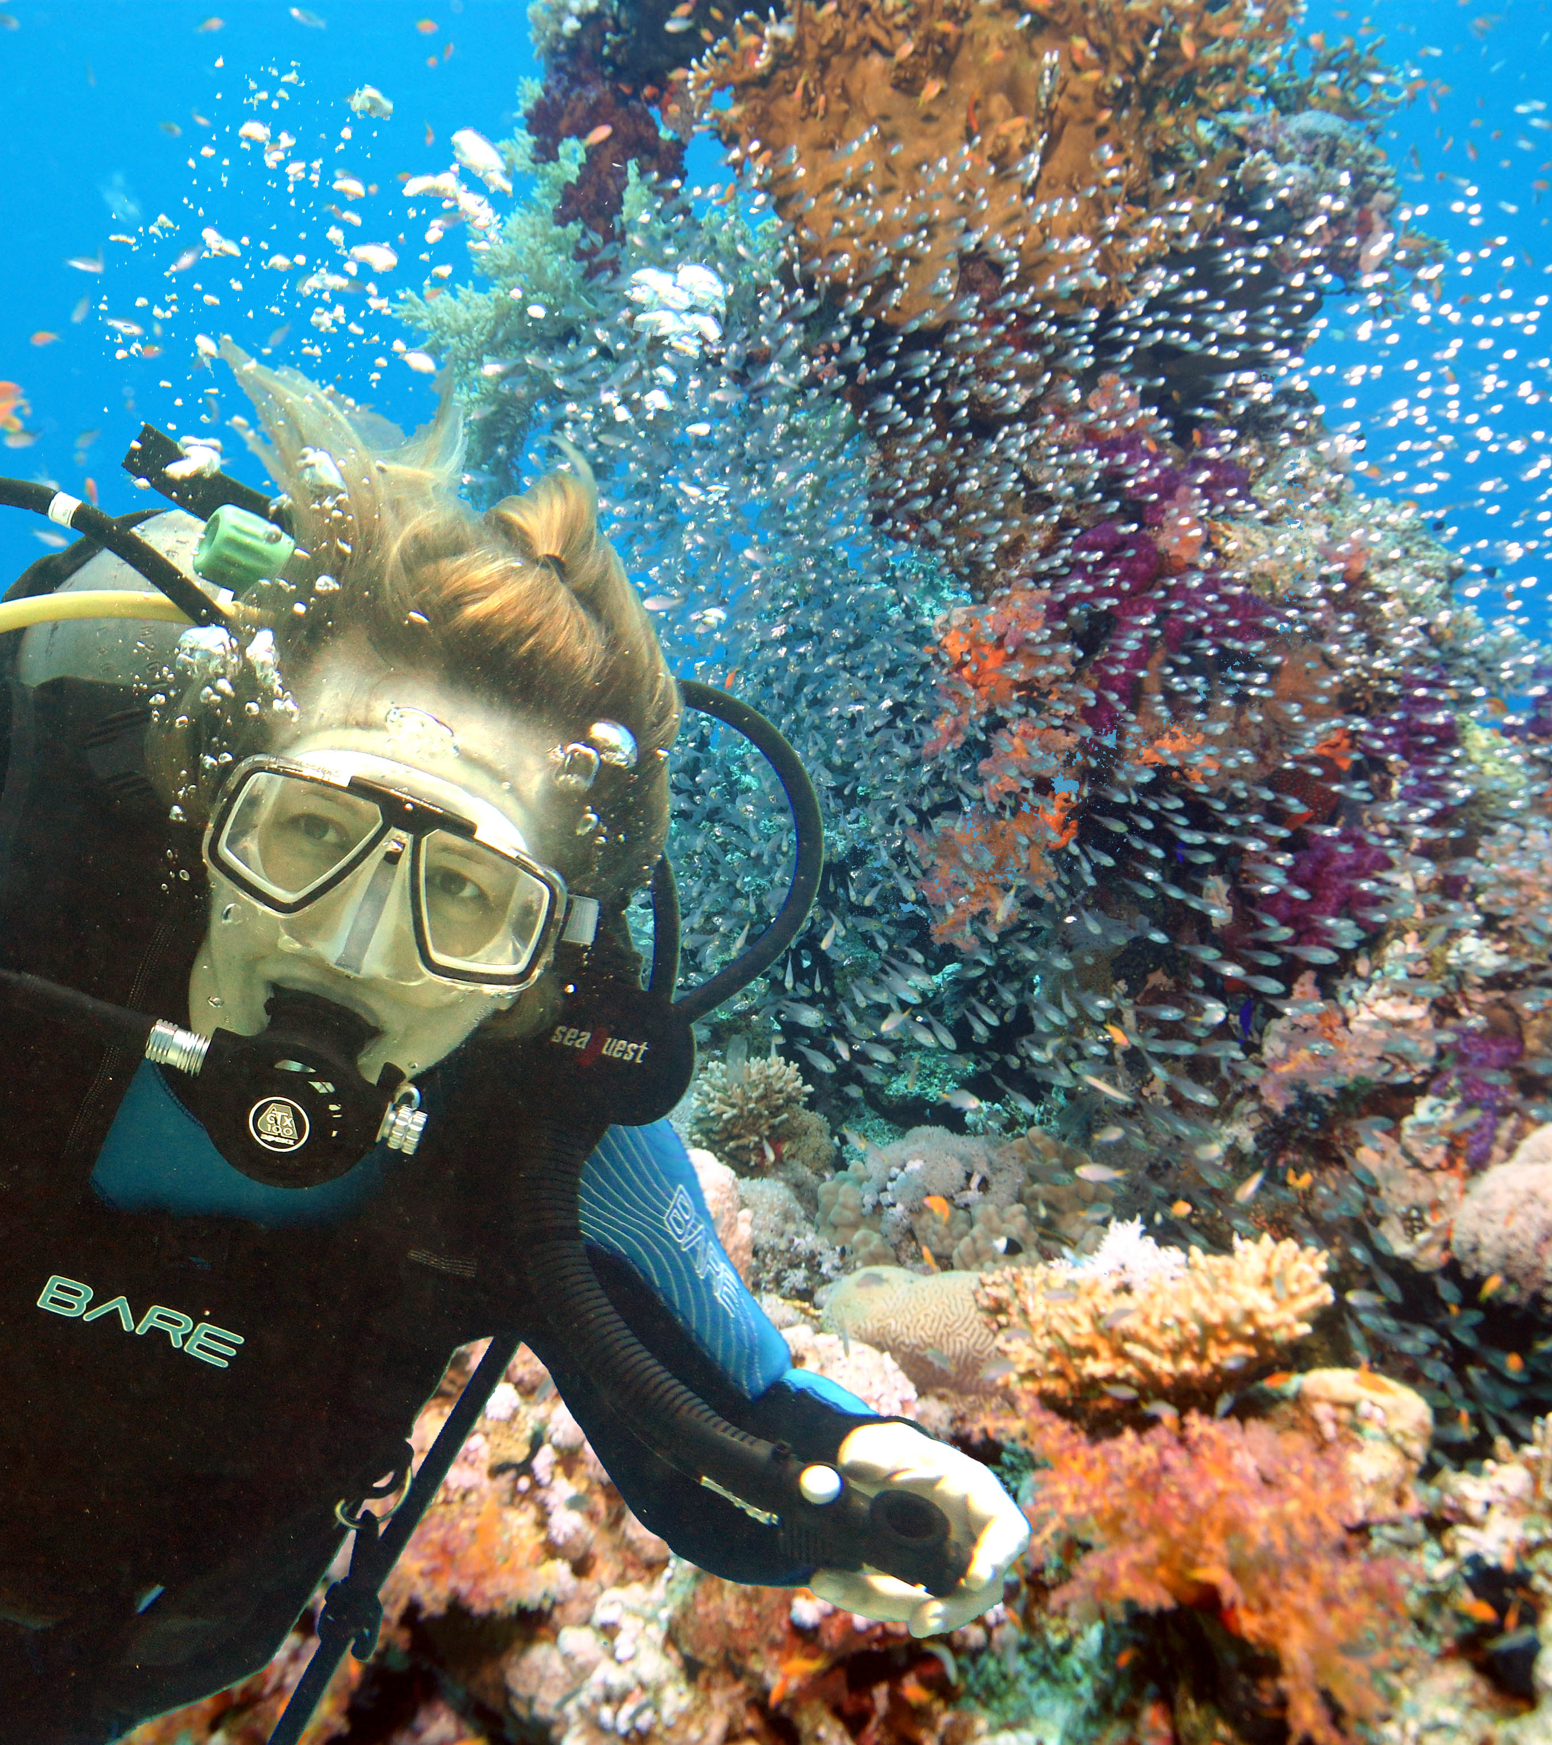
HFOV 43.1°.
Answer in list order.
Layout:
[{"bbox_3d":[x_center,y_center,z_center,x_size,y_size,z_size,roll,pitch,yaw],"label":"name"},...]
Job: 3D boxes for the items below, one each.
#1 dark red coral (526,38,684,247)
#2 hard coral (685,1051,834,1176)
[{"bbox_3d":[-0.213,-0.905,2.450,0.190,0.240,0.160,0,3,0],"label":"dark red coral"},{"bbox_3d":[-0.019,0.235,1.900,0.135,0.115,0.125,0,3,0],"label":"hard coral"}]

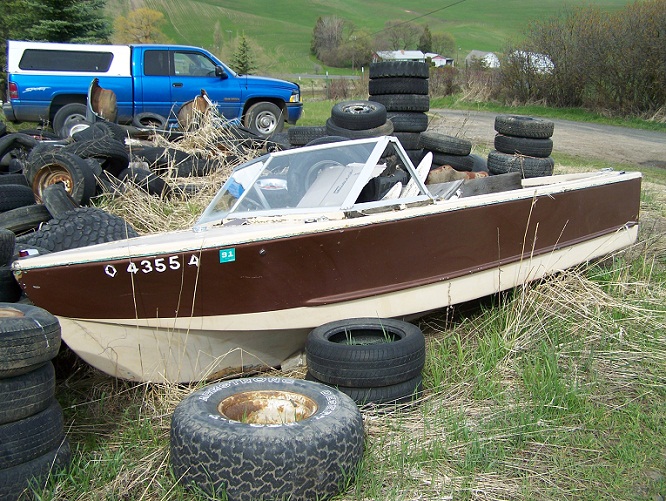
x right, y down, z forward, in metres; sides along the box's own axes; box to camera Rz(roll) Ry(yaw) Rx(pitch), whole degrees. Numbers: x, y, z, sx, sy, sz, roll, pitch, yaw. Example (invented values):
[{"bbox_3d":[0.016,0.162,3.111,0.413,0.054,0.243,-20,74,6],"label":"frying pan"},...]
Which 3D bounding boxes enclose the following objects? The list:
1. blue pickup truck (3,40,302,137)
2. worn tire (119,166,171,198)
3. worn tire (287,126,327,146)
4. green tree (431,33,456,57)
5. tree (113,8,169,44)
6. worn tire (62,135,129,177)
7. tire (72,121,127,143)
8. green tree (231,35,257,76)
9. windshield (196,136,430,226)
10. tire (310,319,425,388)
[{"bbox_3d":[-3.369,-3.141,14.607,5.700,1.920,1.980,-3,13,-12],"label":"blue pickup truck"},{"bbox_3d":[-1.860,-0.628,7.300,0.640,0.200,0.640,14,12,-3],"label":"worn tire"},{"bbox_3d":[-0.215,-1.430,9.000,0.680,0.220,0.680,0,12,0],"label":"worn tire"},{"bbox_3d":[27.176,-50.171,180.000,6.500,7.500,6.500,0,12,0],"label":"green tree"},{"bbox_3d":[-10.521,-11.149,40.000,3.200,4.200,3.200,0,12,0],"label":"tree"},{"bbox_3d":[-2.359,-0.888,7.300,0.680,0.200,0.680,5,-21,-1],"label":"worn tire"},{"bbox_3d":[-2.563,-1.235,8.000,0.650,0.200,0.650,-18,-6,4],"label":"tire"},{"bbox_3d":[-4.647,-9.969,38.000,1.500,2.600,1.500,0,12,0],"label":"green tree"},{"bbox_3d":[-0.270,-0.448,4.959,1.070,0.450,1.620,-9,4,-41],"label":"windshield"},{"bbox_3d":[0.173,0.516,3.780,0.620,0.190,0.620,0,11,0],"label":"tire"}]

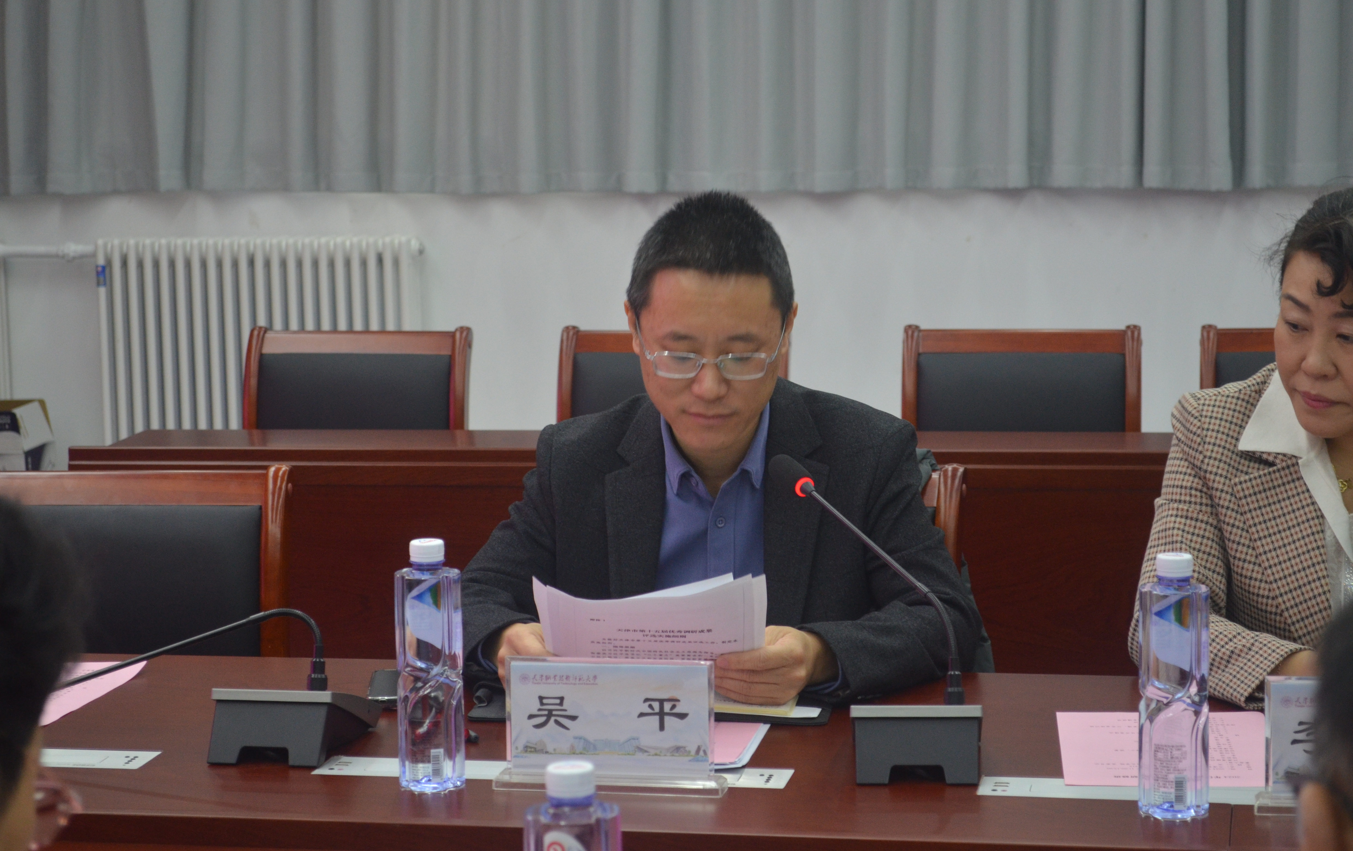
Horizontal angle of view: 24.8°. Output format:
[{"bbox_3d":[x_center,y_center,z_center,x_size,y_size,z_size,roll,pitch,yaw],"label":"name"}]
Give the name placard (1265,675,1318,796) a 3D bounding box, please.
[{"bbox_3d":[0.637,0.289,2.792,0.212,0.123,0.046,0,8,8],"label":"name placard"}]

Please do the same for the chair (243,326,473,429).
[{"bbox_3d":[-0.697,0.304,5.947,0.540,0.940,0.580,1,8,18],"label":"chair"}]

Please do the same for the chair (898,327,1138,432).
[{"bbox_3d":[0.606,0.311,5.662,0.540,0.940,0.580,0,8,14],"label":"chair"}]

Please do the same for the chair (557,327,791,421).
[{"bbox_3d":[-0.065,0.309,5.809,0.540,0.940,0.580,1,8,16],"label":"chair"}]

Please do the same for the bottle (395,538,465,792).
[{"bbox_3d":[-0.238,0.230,2.952,0.064,0.240,0.064,-2,8,-5],"label":"bottle"}]

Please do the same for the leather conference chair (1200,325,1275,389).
[{"bbox_3d":[1.176,0.314,5.538,0.540,0.940,0.580,0,8,9],"label":"leather conference chair"}]

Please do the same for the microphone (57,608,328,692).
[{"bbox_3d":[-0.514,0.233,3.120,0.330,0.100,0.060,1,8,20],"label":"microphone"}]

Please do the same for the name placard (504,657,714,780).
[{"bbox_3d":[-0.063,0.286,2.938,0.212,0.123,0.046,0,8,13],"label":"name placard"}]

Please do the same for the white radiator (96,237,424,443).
[{"bbox_3d":[-1.098,-0.169,8.298,0.920,0.680,0.110,0,8,12],"label":"white radiator"}]

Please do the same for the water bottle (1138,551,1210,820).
[{"bbox_3d":[0.450,0.235,2.783,0.064,0.240,0.064,0,8,9],"label":"water bottle"}]

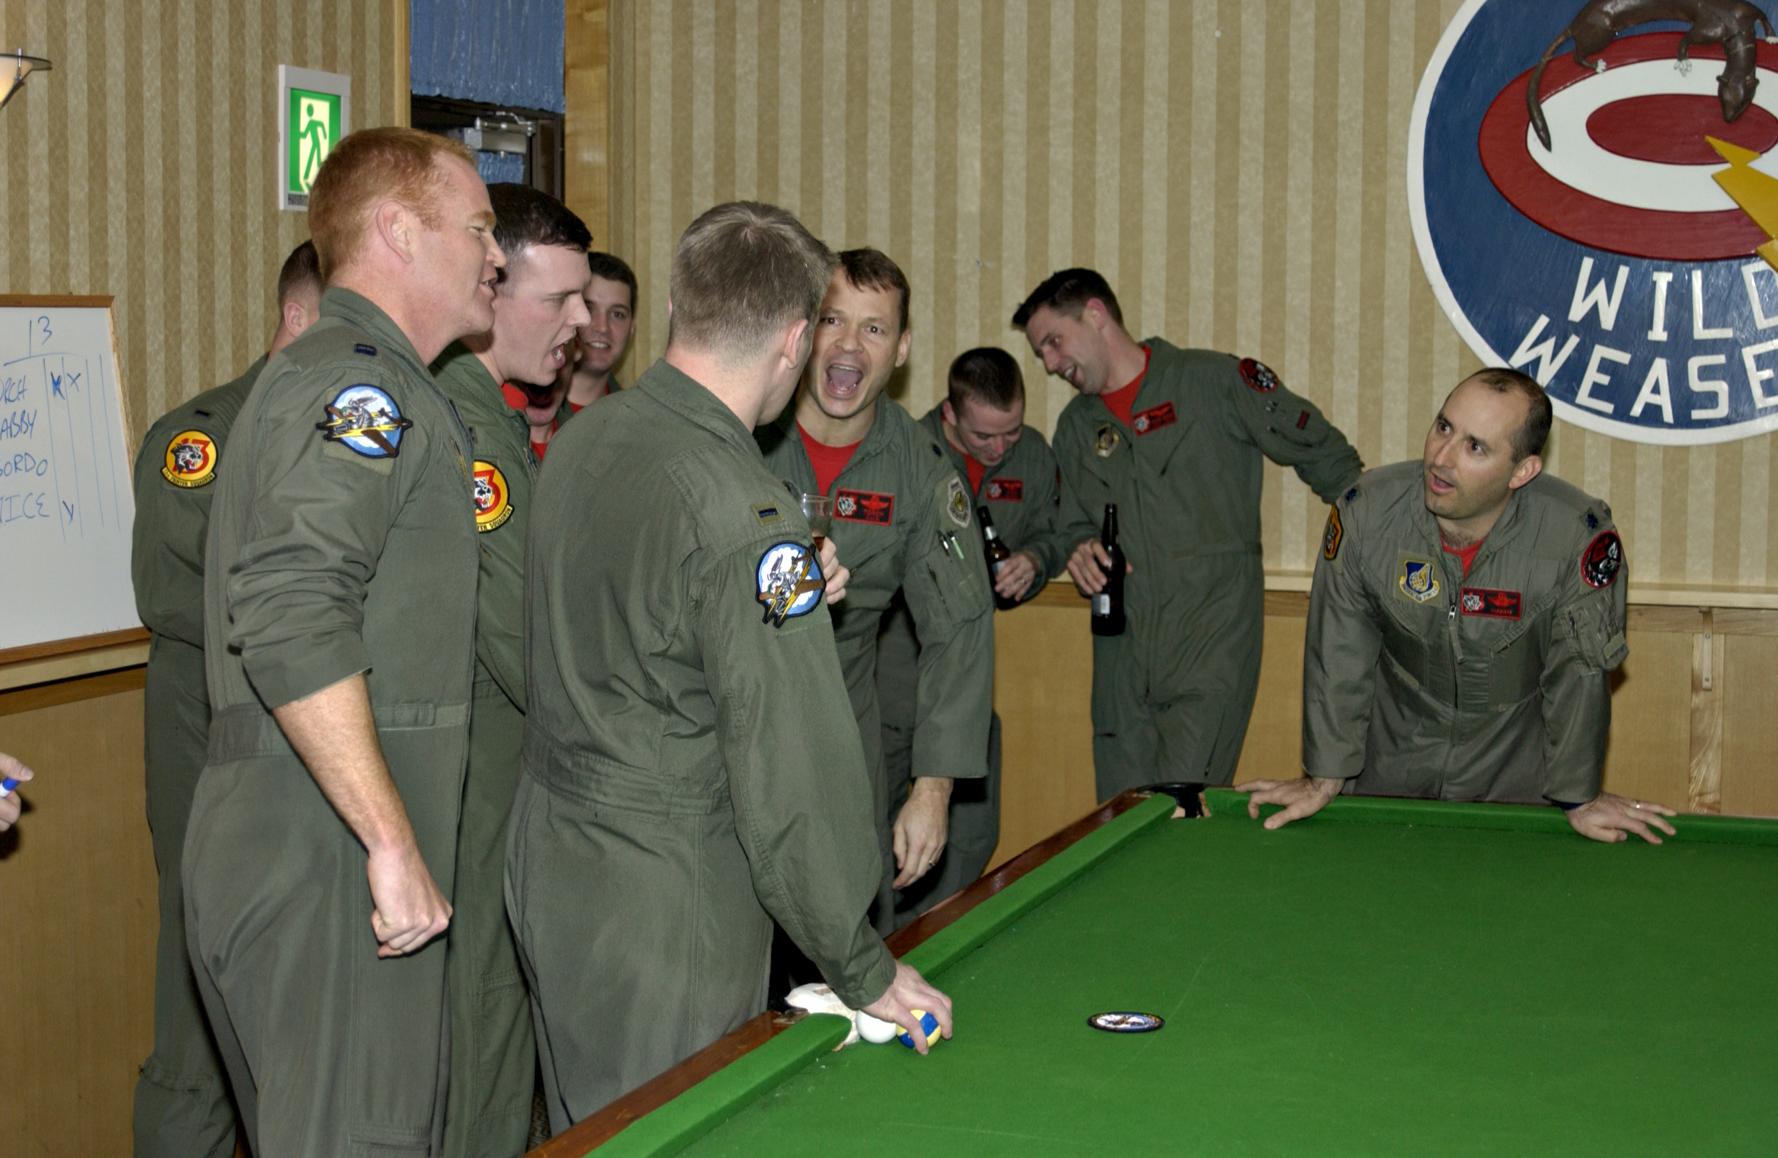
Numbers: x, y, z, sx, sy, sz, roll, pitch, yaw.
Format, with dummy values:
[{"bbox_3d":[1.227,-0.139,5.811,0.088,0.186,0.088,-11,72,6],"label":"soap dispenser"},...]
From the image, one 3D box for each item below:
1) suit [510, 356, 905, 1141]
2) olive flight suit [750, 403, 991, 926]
[{"bbox_3d":[-0.233,0.500,3.270,0.450,1.510,0.540,-2,5,-35],"label":"suit"},{"bbox_3d":[-0.063,0.452,4.399,0.520,1.480,0.350,2,4,21],"label":"olive flight suit"}]

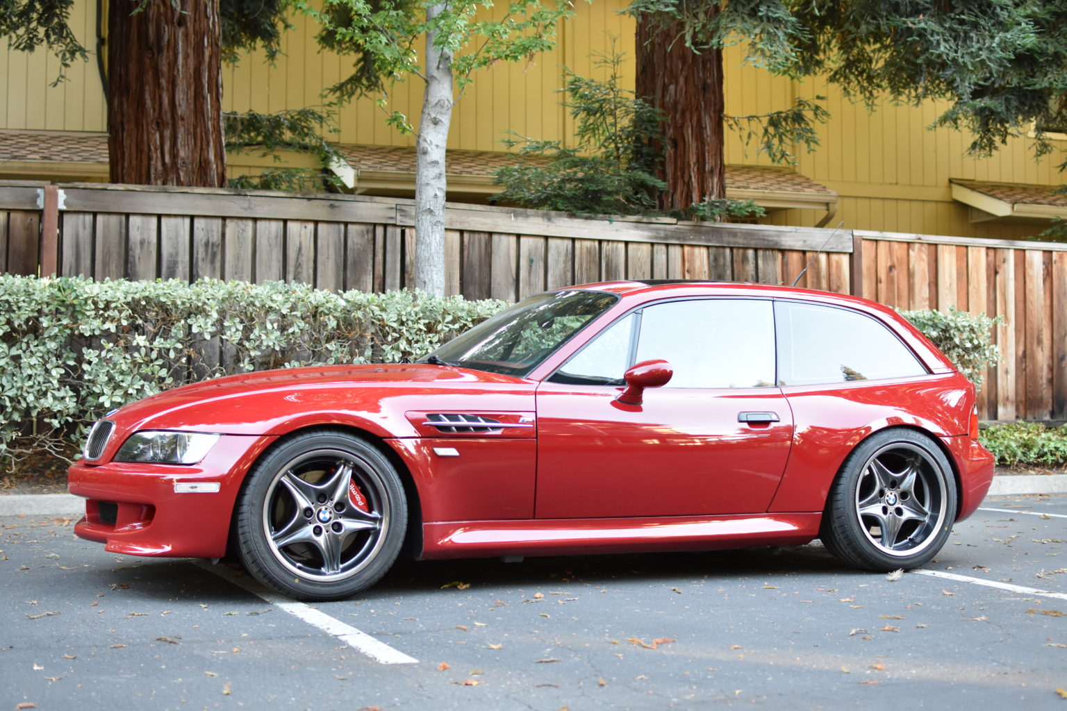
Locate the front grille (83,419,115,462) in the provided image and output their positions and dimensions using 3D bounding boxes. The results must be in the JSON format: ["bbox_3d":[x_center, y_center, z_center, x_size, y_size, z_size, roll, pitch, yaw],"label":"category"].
[{"bbox_3d":[-1.646,0.322,5.846,0.052,0.150,0.183,24,-12,-31],"label":"front grille"}]

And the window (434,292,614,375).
[{"bbox_3d":[-0.169,-0.060,6.651,0.680,0.130,1.380,-37,12,-21],"label":"window"}]

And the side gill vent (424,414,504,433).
[{"bbox_3d":[-0.262,0.252,5.719,0.326,0.077,0.040,1,-3,-24],"label":"side gill vent"}]

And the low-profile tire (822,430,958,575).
[{"bbox_3d":[1.483,0.607,6.533,0.628,0.625,0.250,1,-3,-24],"label":"low-profile tire"}]

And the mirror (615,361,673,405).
[{"bbox_3d":[0.441,0.101,5.949,0.155,0.165,0.210,1,-3,-24],"label":"mirror"}]

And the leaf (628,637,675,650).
[{"bbox_3d":[0.325,0.792,4.252,0.130,0.028,0.080,0,-3,0],"label":"leaf"}]

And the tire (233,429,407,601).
[{"bbox_3d":[-0.779,0.575,5.568,0.628,0.625,0.225,1,-3,-24],"label":"tire"}]

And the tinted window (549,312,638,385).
[{"bbox_3d":[0.235,-0.040,6.096,0.451,0.358,0.030,3,-32,-20],"label":"tinted window"}]

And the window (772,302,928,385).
[{"bbox_3d":[1.302,-0.065,6.594,0.789,0.401,0.040,-3,-29,-28],"label":"window"}]

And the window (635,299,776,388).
[{"bbox_3d":[0.708,-0.052,6.304,0.780,0.415,0.040,0,-29,-24],"label":"window"}]

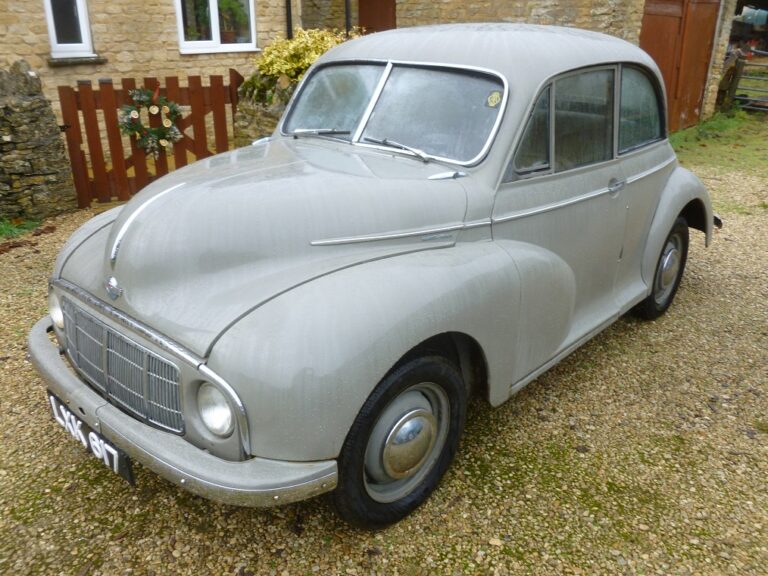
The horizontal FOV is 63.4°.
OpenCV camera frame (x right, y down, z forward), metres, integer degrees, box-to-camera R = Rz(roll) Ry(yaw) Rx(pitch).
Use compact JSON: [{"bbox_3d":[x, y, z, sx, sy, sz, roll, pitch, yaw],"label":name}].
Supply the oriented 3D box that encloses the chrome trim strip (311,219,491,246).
[{"bbox_3d":[0.075,-0.164,1.851,0.630,0.035,0.035,-11,24,-28],"label":"chrome trim strip"}]

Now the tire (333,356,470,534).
[{"bbox_3d":[0.048,0.453,1.875,0.140,0.588,0.588,21,29,41],"label":"tire"}]

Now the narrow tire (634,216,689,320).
[{"bbox_3d":[1.514,-0.114,3.392,0.140,0.588,0.588,19,28,38],"label":"narrow tire"}]

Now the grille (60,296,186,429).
[{"bbox_3d":[-0.797,0.207,1.802,0.700,0.240,0.070,19,28,38],"label":"grille"}]

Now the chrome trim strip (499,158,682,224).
[{"bbox_3d":[0.967,-0.434,2.593,0.085,0.045,1.760,19,28,38],"label":"chrome trim strip"}]

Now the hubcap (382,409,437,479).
[{"bbox_3d":[0.086,0.465,1.840,0.050,0.228,0.228,21,29,41],"label":"hubcap"}]

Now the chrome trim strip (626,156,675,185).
[{"bbox_3d":[1.274,-0.554,2.914,0.040,0.040,0.835,16,26,34],"label":"chrome trim strip"}]

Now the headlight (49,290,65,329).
[{"bbox_3d":[-1.107,0.060,2.127,0.070,0.146,0.146,-19,29,-41],"label":"headlight"}]

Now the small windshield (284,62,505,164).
[{"bbox_3d":[-0.026,-0.688,2.352,1.080,0.360,0.105,19,-3,38],"label":"small windshield"}]

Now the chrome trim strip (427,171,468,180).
[{"bbox_3d":[0.204,-0.357,1.985,0.140,0.030,0.035,-11,24,-28],"label":"chrome trim strip"}]

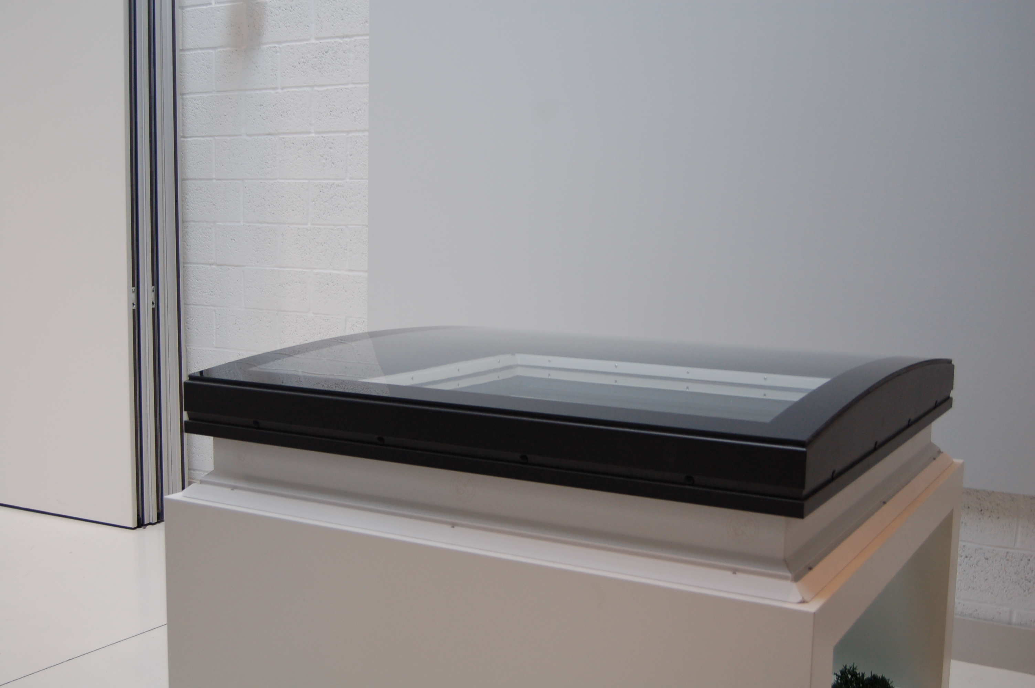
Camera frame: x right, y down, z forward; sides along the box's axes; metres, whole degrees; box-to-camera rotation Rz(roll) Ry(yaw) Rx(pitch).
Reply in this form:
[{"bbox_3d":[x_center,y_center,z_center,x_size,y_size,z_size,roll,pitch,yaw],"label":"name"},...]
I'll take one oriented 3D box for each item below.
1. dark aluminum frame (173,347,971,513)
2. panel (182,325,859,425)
[{"bbox_3d":[0.176,0.086,2.276,1.157,0.137,1.163,4,7,30],"label":"dark aluminum frame"},{"bbox_3d":[0.177,0.030,2.270,1.106,0.047,1.123,4,7,30],"label":"panel"}]

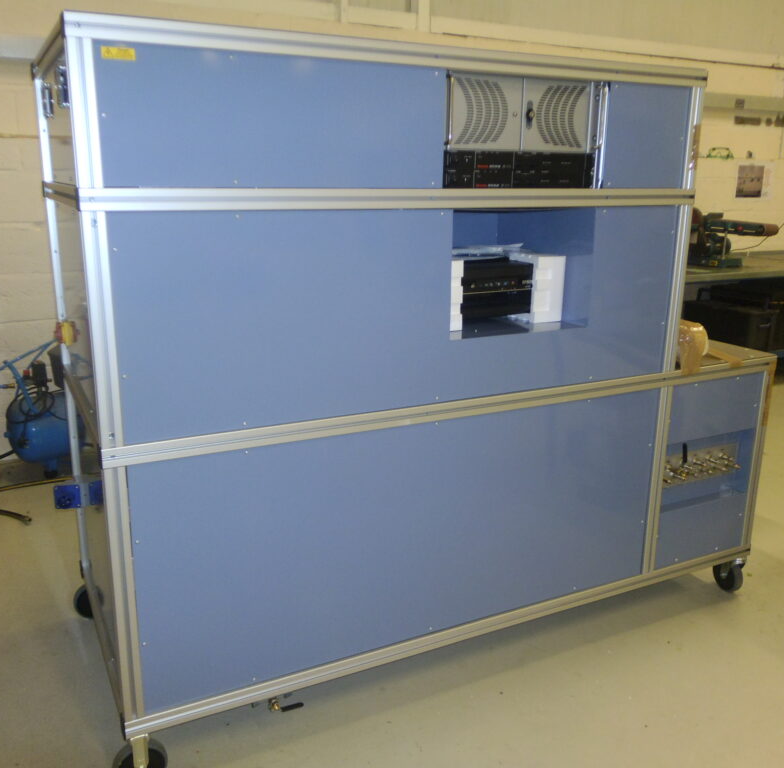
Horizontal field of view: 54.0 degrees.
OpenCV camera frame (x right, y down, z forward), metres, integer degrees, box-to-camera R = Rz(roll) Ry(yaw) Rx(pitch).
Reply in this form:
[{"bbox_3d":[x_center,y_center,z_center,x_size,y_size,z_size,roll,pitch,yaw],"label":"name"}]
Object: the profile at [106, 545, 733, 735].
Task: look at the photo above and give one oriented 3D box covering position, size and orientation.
[{"bbox_3d":[0.325,0.702,2.308,2.161,0.045,0.045,-6,17,-27],"label":"profile"}]

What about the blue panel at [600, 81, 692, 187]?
[{"bbox_3d":[0.696,-0.675,2.107,0.305,0.269,0.015,-7,17,-27],"label":"blue panel"}]

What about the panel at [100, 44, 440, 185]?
[{"bbox_3d":[-0.221,-0.558,1.647,0.773,0.270,0.015,-7,17,-27],"label":"panel"}]

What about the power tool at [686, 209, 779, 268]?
[{"bbox_3d":[2.318,-1.013,5.389,0.390,0.380,0.640,-7,17,-27],"label":"power tool"}]

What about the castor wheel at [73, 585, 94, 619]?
[{"bbox_3d":[-1.007,0.724,2.560,0.125,0.125,0.042,-11,19,-37],"label":"castor wheel"}]

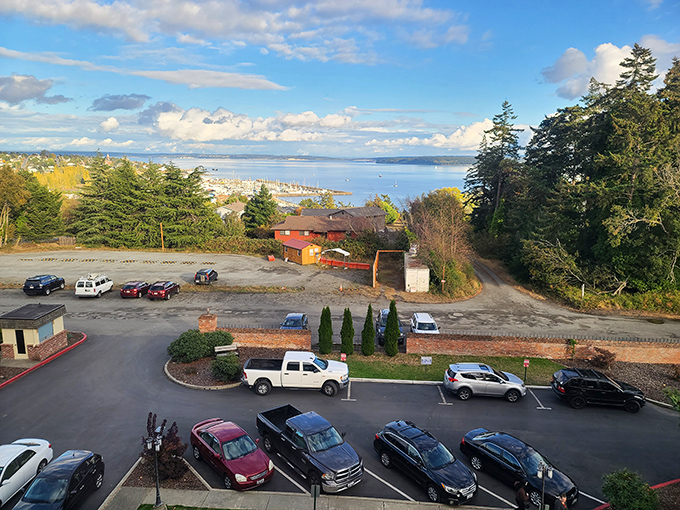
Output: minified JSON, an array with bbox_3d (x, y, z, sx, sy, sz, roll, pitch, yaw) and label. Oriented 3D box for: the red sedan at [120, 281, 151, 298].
[{"bbox_3d":[-20.999,3.289,50.794,1.770,1.500,4.500,0,11,-1],"label":"red sedan"}]

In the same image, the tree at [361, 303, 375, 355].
[{"bbox_3d":[1.960,5.080,33.350,0.930,3.580,0.930,0,11,0],"label":"tree"}]

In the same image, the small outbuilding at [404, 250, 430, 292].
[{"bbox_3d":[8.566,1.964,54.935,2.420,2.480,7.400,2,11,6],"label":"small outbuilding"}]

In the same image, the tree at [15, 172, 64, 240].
[{"bbox_3d":[-48.952,-7.803,80.019,7.300,11.200,7.300,1,11,0],"label":"tree"}]

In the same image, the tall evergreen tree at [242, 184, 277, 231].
[{"bbox_3d":[-15.080,-8.524,92.000,6.300,10.000,6.300,1,11,0],"label":"tall evergreen tree"}]

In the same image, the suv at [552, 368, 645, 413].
[{"bbox_3d":[14.604,7.538,27.575,4.670,1.720,1.870,2,11,8],"label":"suv"}]

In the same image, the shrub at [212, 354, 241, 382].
[{"bbox_3d":[-6.920,6.820,29.900,1.800,1.480,1.800,0,11,0],"label":"shrub"}]

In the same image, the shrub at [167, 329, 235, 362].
[{"bbox_3d":[-9.428,5.964,33.419,4.200,1.500,2.500,0,11,-5],"label":"shrub"}]

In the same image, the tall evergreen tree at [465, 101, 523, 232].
[{"bbox_3d":[25.646,-13.300,79.581,8.750,22.210,8.313,0,11,0],"label":"tall evergreen tree"}]

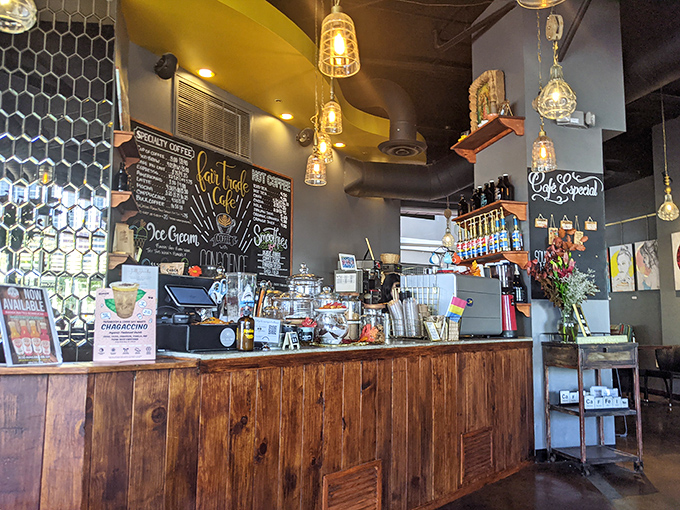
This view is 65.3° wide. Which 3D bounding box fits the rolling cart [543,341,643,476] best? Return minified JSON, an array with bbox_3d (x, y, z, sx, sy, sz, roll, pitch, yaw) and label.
[{"bbox_3d":[2.080,1.225,4.388,0.570,1.010,0.430,2,-7,-16],"label":"rolling cart"}]

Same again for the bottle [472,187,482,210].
[{"bbox_3d":[1.269,-0.500,4.910,0.105,0.254,0.105,2,-7,-13],"label":"bottle"}]

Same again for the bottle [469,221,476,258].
[{"bbox_3d":[1.204,-0.137,4.820,0.078,0.355,0.078,4,-7,-25],"label":"bottle"}]

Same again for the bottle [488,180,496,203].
[{"bbox_3d":[1.339,-0.529,4.655,0.105,0.255,0.105,2,-7,-13],"label":"bottle"}]

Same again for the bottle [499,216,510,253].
[{"bbox_3d":[1.357,-0.176,4.352,0.080,0.310,0.080,-4,-8,35],"label":"bottle"}]

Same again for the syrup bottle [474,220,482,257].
[{"bbox_3d":[1.226,-0.144,4.729,0.078,0.347,0.078,4,-7,-25],"label":"syrup bottle"}]

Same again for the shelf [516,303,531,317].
[{"bbox_3d":[1.518,0.503,4.818,0.145,0.111,0.540,2,-7,-15],"label":"shelf"}]

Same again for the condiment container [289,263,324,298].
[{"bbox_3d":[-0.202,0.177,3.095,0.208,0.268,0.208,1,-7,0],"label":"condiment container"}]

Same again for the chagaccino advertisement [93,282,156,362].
[{"bbox_3d":[-0.777,0.250,1.944,0.214,0.283,0.050,2,-13,-16],"label":"chagaccino advertisement"}]

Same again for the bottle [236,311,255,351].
[{"bbox_3d":[-0.405,0.333,2.303,0.073,0.170,0.073,4,-7,-25],"label":"bottle"}]

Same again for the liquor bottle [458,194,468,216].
[{"bbox_3d":[1.266,-0.503,5.438,0.088,0.250,0.088,1,-7,0],"label":"liquor bottle"}]

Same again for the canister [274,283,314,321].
[{"bbox_3d":[-0.258,0.268,2.961,0.228,0.195,0.228,1,-7,0],"label":"canister"}]

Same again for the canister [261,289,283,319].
[{"bbox_3d":[-0.368,0.265,2.890,0.120,0.171,0.120,1,-7,0],"label":"canister"}]

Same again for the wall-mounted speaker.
[{"bbox_3d":[-1.598,-1.736,4.885,0.200,0.235,0.220,17,-5,5],"label":"wall-mounted speaker"}]

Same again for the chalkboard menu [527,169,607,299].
[{"bbox_3d":[1.901,-0.170,4.408,0.720,1.081,0.020,2,-7,-13],"label":"chalkboard menu"}]

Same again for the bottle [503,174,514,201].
[{"bbox_3d":[1.396,-0.551,4.434,0.105,0.250,0.105,2,-7,-13],"label":"bottle"}]

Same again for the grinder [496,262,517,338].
[{"bbox_3d":[1.360,0.373,4.400,0.280,0.630,0.180,-6,-9,44],"label":"grinder"}]

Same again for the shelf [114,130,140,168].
[{"bbox_3d":[-1.631,-0.801,4.112,0.140,0.118,0.560,2,-7,-15],"label":"shelf"}]

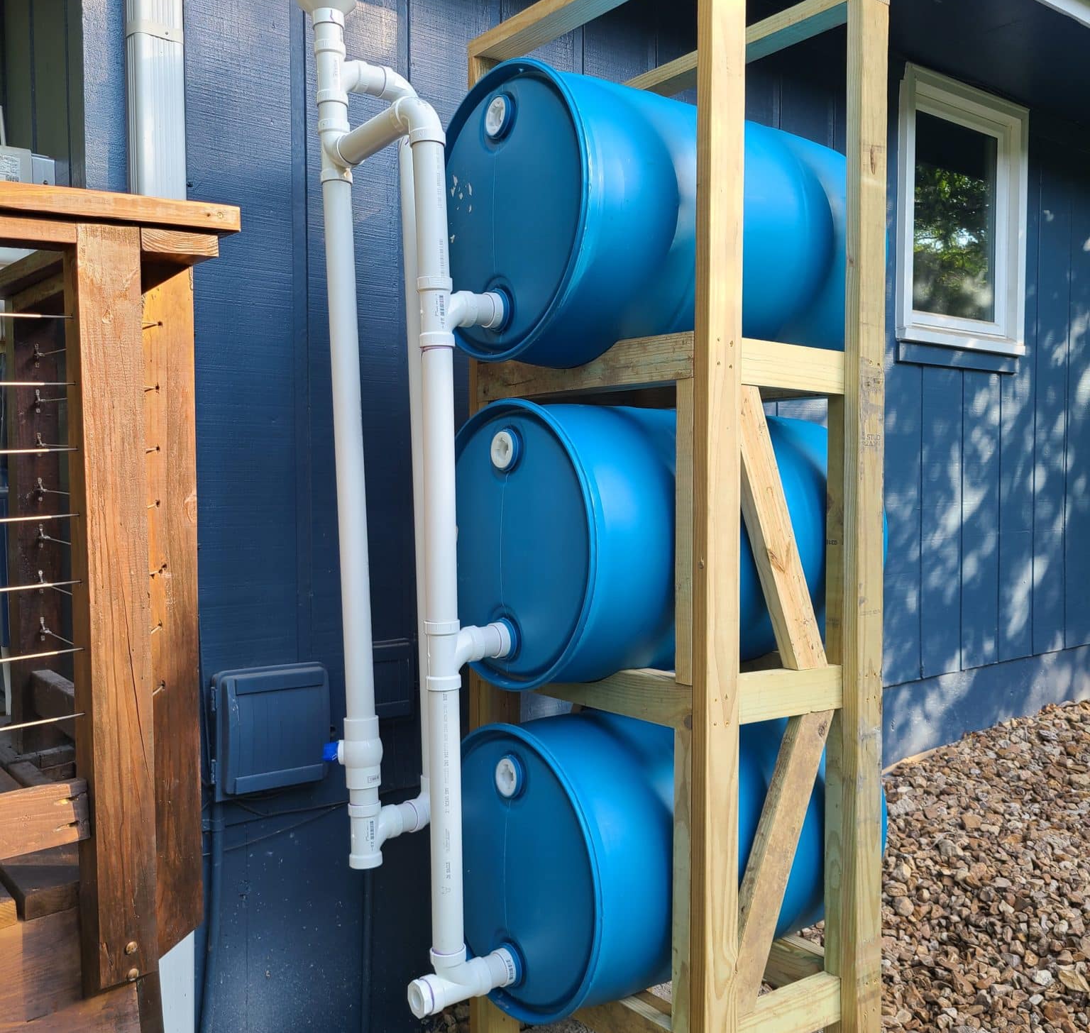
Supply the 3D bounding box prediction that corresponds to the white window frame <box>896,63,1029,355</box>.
[{"bbox_3d":[1.764,-1.248,4.601,0.945,1.093,0.095,-1,2,-38],"label":"white window frame"}]

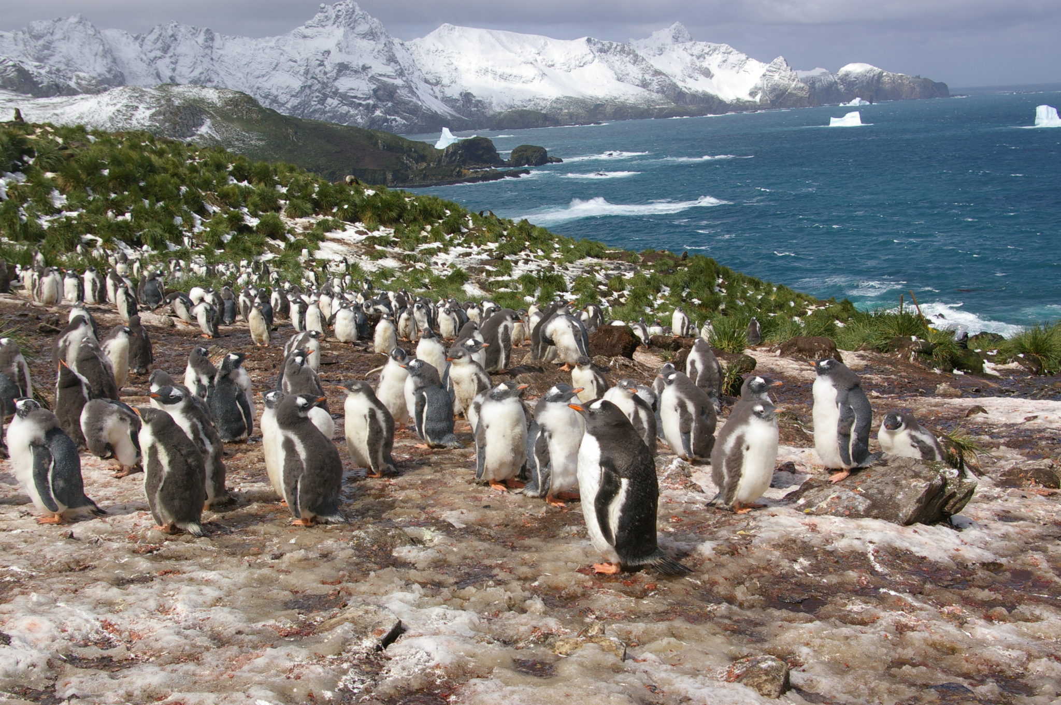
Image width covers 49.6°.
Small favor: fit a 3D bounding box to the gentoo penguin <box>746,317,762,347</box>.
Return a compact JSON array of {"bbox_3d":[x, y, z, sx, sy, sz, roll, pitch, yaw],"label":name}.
[{"bbox_3d":[4.443,-0.412,22.800,0.280,0.610,0.290,2,13,20],"label":"gentoo penguin"}]

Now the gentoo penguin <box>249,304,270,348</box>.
[{"bbox_3d":[-4.112,-0.408,17.400,0.300,0.660,0.310,-1,12,6],"label":"gentoo penguin"}]

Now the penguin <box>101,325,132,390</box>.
[{"bbox_3d":[-3.897,0.047,10.800,0.250,0.620,0.280,-12,15,-36],"label":"penguin"}]

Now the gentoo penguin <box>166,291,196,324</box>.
[{"bbox_3d":[-5.519,-0.706,18.100,0.470,0.510,0.270,-8,14,-24],"label":"gentoo penguin"}]

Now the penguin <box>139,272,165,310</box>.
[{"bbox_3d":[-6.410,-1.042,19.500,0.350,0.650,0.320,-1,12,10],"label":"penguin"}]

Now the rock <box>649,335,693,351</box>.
[{"bbox_3d":[2.469,-0.161,20.300,0.800,0.250,0.500,-1,12,7],"label":"rock"}]

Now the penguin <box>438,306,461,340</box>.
[{"bbox_3d":[-1.492,-0.536,21.200,0.350,0.640,0.310,-1,12,8],"label":"penguin"}]

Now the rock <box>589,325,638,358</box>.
[{"bbox_3d":[1.204,-0.144,16.600,0.720,0.440,0.600,-2,12,4],"label":"rock"}]

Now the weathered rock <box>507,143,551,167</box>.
[{"bbox_3d":[-0.325,-154.702,900.000,33.000,16.500,27.000,-3,12,0],"label":"weathered rock"}]

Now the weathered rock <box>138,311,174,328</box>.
[{"bbox_3d":[-6.126,-0.536,18.800,0.570,0.240,0.380,-7,13,-18],"label":"weathered rock"}]

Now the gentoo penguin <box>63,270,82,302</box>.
[{"bbox_3d":[-8.293,-1.209,20.800,0.320,0.630,0.310,-2,12,3],"label":"gentoo penguin"}]

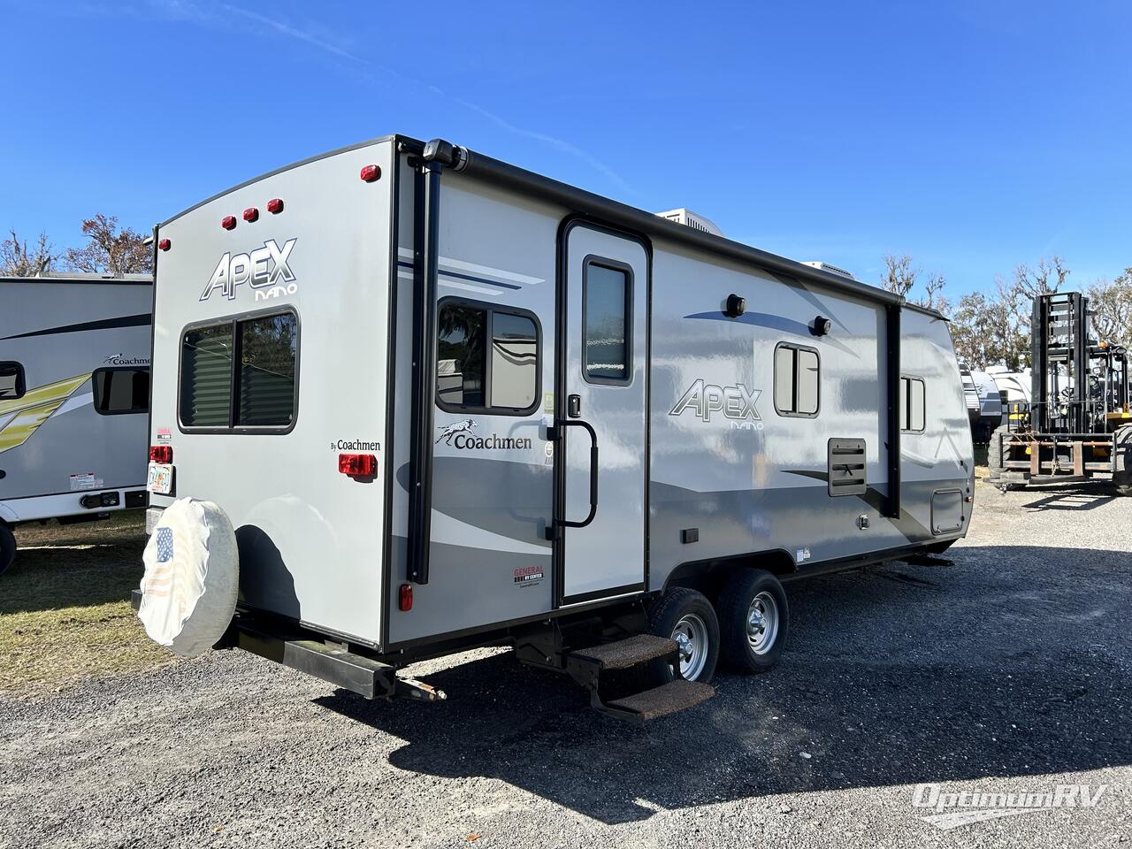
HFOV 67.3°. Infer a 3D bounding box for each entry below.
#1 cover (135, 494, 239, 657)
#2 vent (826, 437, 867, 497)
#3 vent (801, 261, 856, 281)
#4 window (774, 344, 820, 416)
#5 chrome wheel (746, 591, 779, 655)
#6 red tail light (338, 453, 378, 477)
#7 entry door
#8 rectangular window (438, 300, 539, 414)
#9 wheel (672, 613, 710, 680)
[{"bbox_3d":[-1.640,0.662,3.707,0.680,0.680,0.220,0,-7,43],"label":"cover"},{"bbox_3d":[2.047,0.311,6.177,0.040,0.421,0.614,0,-2,43],"label":"vent"},{"bbox_3d":[2.186,-1.188,7.545,0.500,0.320,0.660,0,-2,43],"label":"vent"},{"bbox_3d":[1.530,-0.287,5.627,0.040,0.487,0.639,0,-2,43],"label":"window"},{"bbox_3d":[1.221,1.265,5.452,0.130,0.390,0.390,0,-2,43],"label":"chrome wheel"},{"bbox_3d":[-0.830,0.157,3.355,0.215,0.075,0.045,0,-2,43],"label":"red tail light"},{"bbox_3d":[0.193,-0.063,4.197,0.050,1.809,0.663,0,-2,43],"label":"entry door"},{"bbox_3d":[-0.319,-0.281,3.647,0.040,0.484,0.619,0,-2,43],"label":"rectangular window"},{"bbox_3d":[0.664,1.270,4.856,0.130,0.390,0.390,0,-2,43],"label":"wheel"}]

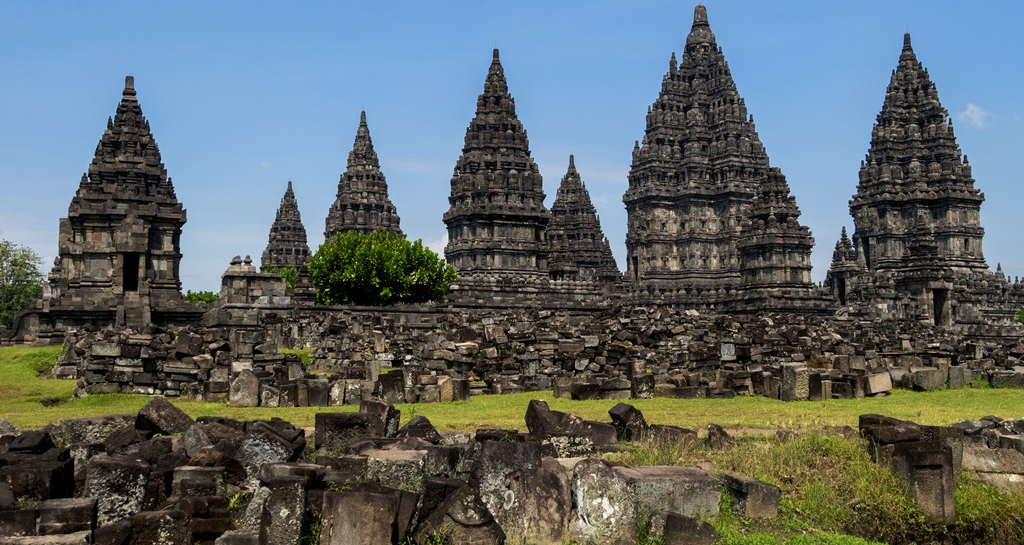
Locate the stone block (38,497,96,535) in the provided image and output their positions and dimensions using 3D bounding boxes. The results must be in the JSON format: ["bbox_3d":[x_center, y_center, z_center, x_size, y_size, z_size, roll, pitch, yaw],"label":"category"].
[{"bbox_3d":[-2.609,1.430,5.850,0.300,0.143,0.300,1,-2,-19],"label":"stone block"}]

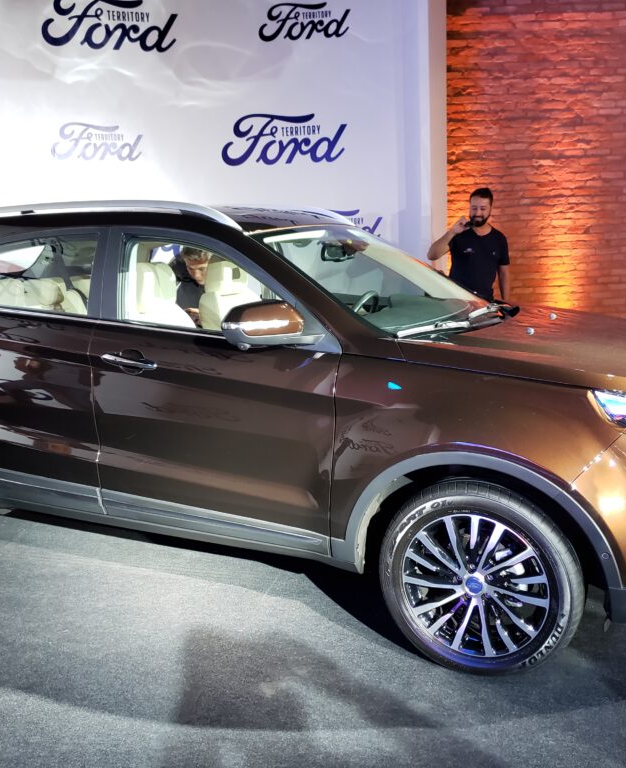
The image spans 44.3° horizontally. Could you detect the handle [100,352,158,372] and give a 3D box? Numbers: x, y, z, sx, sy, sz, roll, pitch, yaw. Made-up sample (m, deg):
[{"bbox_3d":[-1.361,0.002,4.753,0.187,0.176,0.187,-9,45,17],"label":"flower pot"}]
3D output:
[{"bbox_3d":[-0.710,-0.085,2.958,0.250,0.050,0.055,4,13,24],"label":"handle"}]

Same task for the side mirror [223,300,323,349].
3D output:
[{"bbox_3d":[-0.146,-0.193,2.610,0.230,0.180,0.260,4,13,24],"label":"side mirror"}]

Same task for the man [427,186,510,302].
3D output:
[{"bbox_3d":[1.090,-0.478,5.383,0.560,1.728,0.360,0,12,7],"label":"man"}]

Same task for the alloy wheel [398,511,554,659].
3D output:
[{"bbox_3d":[0.575,0.665,2.662,0.500,0.500,0.180,4,13,24],"label":"alloy wheel"}]

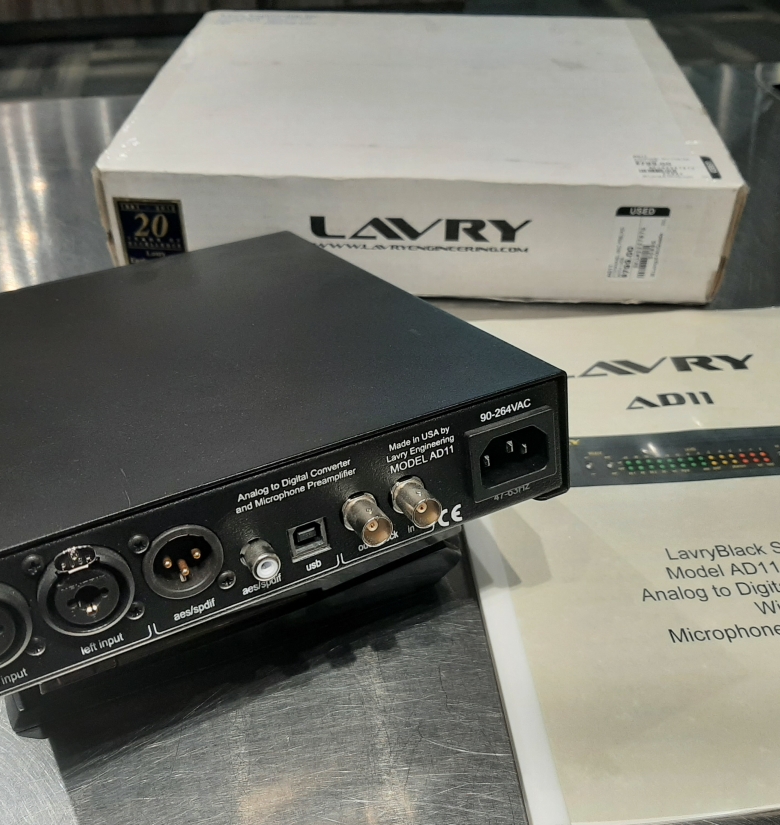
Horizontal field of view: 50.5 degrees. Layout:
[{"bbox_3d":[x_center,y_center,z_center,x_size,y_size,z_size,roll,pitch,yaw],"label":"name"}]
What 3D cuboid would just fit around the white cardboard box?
[{"bbox_3d":[0.021,-0.196,0.583,0.358,0.075,0.292,2,42,2],"label":"white cardboard box"}]

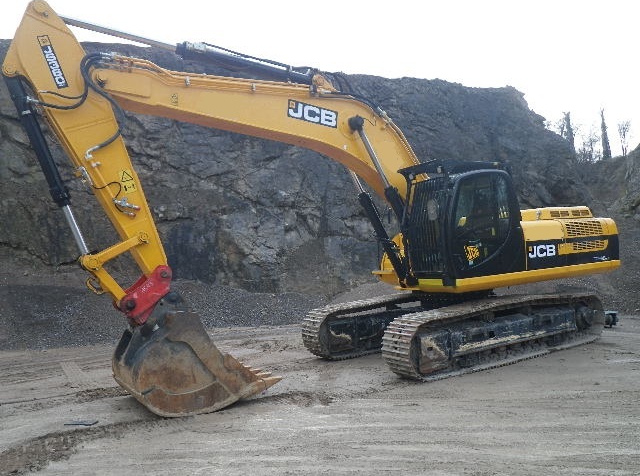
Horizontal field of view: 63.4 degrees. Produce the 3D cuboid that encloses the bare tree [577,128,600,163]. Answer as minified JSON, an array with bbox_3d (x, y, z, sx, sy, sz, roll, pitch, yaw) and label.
[{"bbox_3d":[37.342,-12.865,72.000,3.338,4.965,3.000,-4,-3,0],"label":"bare tree"}]

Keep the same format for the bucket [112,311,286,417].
[{"bbox_3d":[-1.884,1.668,7.737,2.000,1.480,1.520,-2,-3,-30],"label":"bucket"}]

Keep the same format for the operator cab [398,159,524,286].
[{"bbox_3d":[2.552,-0.223,9.368,1.850,1.950,1.060,-2,-3,-30],"label":"operator cab"}]

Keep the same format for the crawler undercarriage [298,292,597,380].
[{"bbox_3d":[2.631,1.745,10.328,4.980,0.980,3.220,-2,-4,-31],"label":"crawler undercarriage"}]

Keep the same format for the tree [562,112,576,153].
[{"bbox_3d":[34.700,-14.673,72.000,1.947,6.119,1.900,-4,-3,0],"label":"tree"}]

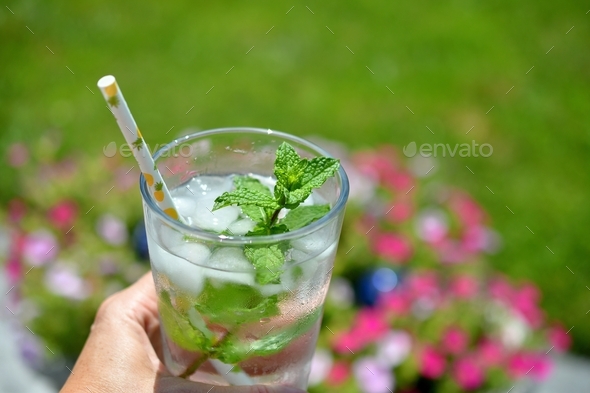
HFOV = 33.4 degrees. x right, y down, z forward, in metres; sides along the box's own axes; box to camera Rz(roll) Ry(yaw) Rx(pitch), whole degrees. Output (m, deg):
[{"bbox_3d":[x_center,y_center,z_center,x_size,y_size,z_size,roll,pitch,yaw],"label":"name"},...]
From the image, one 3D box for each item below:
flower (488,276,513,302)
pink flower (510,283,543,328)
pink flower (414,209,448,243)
[{"bbox_3d":[0.357,0.162,1.710,0.045,0.040,0.036,0,32,0],"label":"flower"},{"bbox_3d":[0.396,0.186,1.680,0.054,0.060,0.048,0,32,0],"label":"pink flower"},{"bbox_3d":[0.260,0.055,1.870,0.062,0.052,0.045,0,32,0],"label":"pink flower"}]

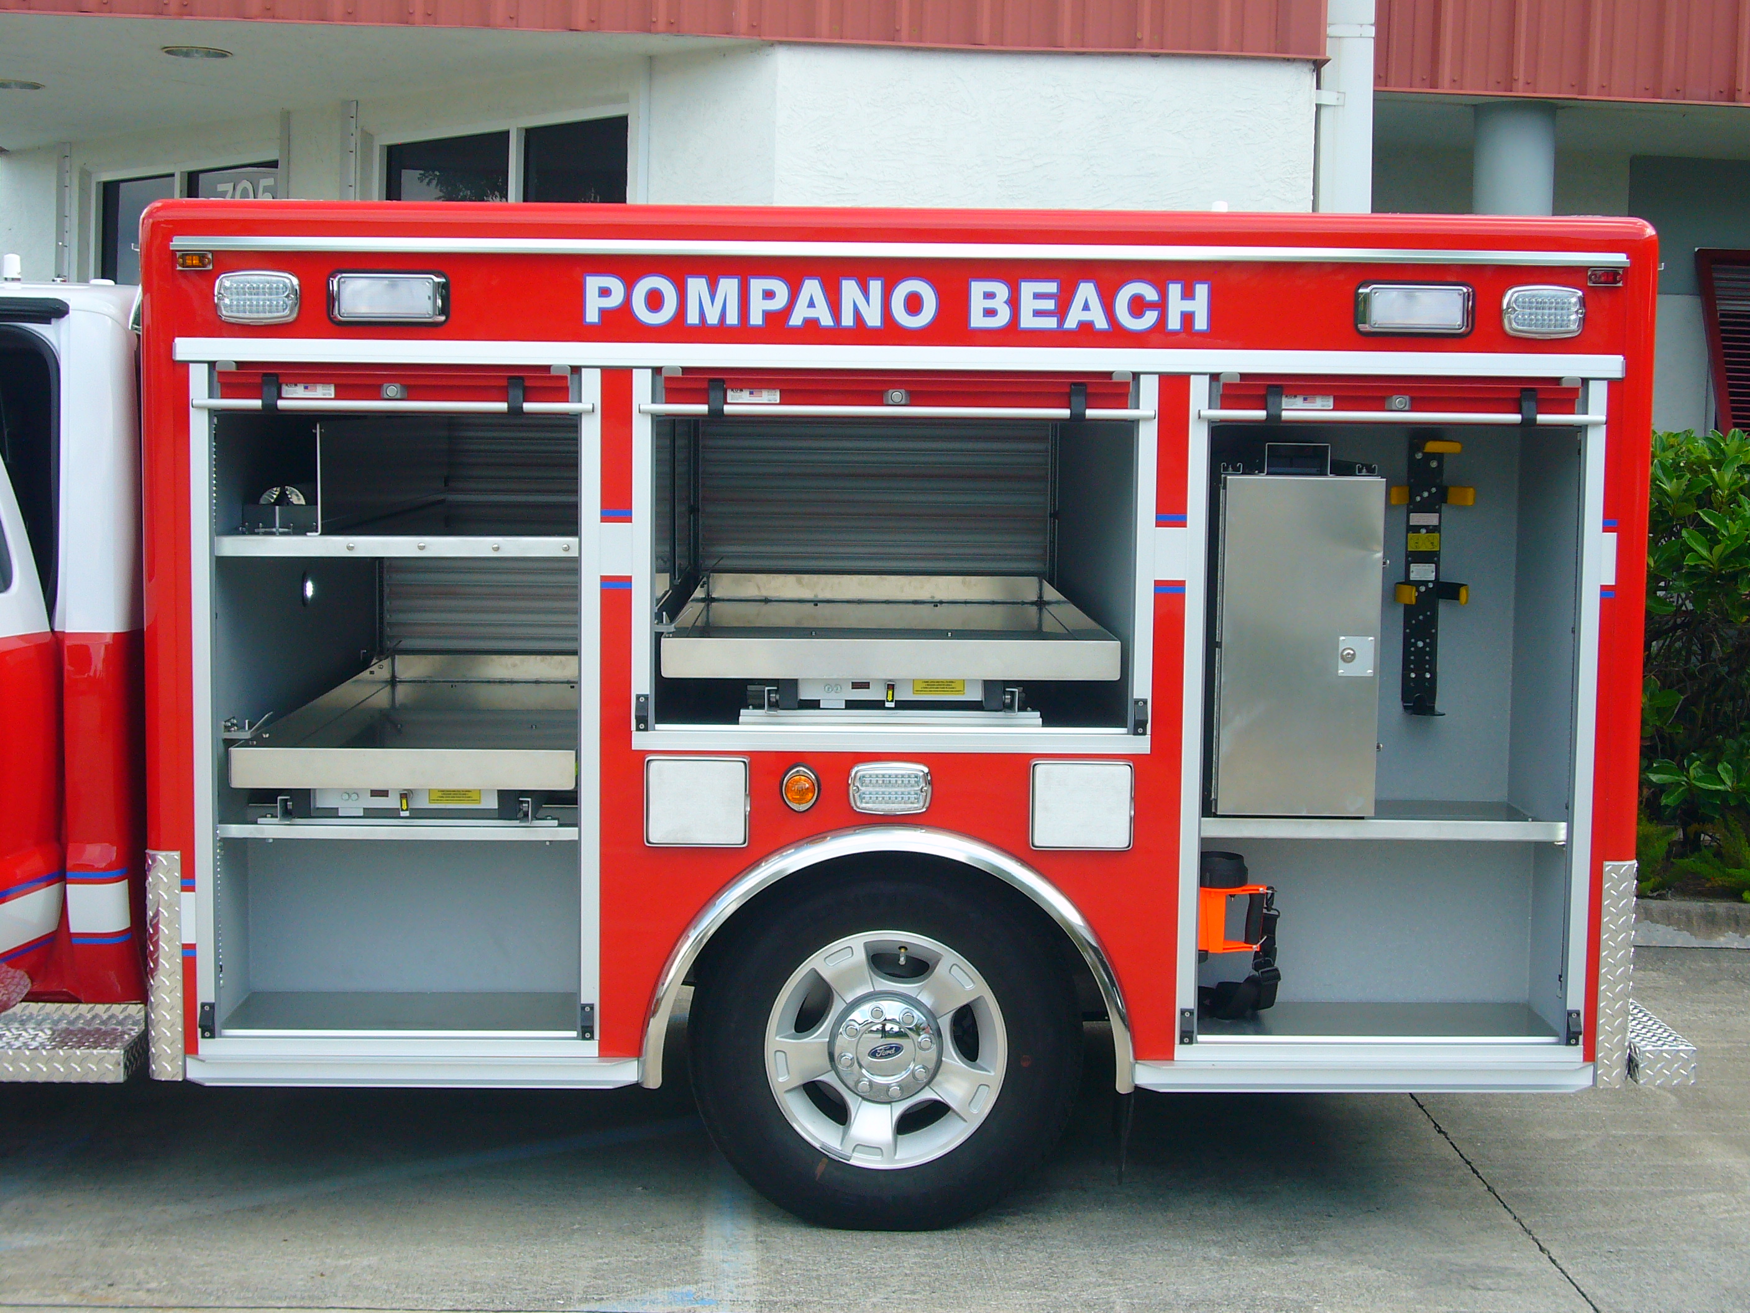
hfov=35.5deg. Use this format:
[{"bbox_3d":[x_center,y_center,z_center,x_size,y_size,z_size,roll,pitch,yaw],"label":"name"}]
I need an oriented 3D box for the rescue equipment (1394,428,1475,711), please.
[{"bbox_3d":[1.244,-0.180,6.096,0.188,0.624,0.130,1,5,-1],"label":"rescue equipment"}]

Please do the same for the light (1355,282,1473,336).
[{"bbox_3d":[1.095,-0.700,5.509,0.245,0.112,0.050,1,5,-1],"label":"light"}]

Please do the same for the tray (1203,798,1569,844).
[{"bbox_3d":[1.050,0.337,5.913,0.770,0.040,0.490,1,5,-1],"label":"tray"}]

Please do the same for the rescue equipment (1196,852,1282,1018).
[{"bbox_3d":[0.770,0.599,5.864,0.200,0.370,0.140,1,5,-1],"label":"rescue equipment"}]

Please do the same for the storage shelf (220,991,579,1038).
[{"bbox_3d":[-0.990,0.773,5.875,0.754,0.020,0.350,1,5,-1],"label":"storage shelf"}]

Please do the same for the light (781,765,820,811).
[{"bbox_3d":[-0.152,0.265,5.556,0.083,0.101,0.050,1,5,-1],"label":"light"}]

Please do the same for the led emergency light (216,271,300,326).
[{"bbox_3d":[-1.239,-0.717,5.458,0.170,0.109,0.045,1,5,-1],"label":"led emergency light"}]

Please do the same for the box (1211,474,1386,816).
[{"bbox_3d":[0.877,-0.033,5.814,0.335,0.705,0.300,1,5,-1],"label":"box"}]

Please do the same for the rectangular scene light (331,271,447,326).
[{"bbox_3d":[-0.976,-0.717,5.461,0.245,0.112,0.050,1,5,-1],"label":"rectangular scene light"}]

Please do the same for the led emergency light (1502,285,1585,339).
[{"bbox_3d":[1.359,-0.696,5.518,0.170,0.109,0.045,1,5,-1],"label":"led emergency light"}]

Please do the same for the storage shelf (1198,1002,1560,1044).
[{"bbox_3d":[1.050,0.792,5.897,0.775,0.020,0.320,1,5,-1],"label":"storage shelf"}]

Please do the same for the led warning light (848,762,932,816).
[{"bbox_3d":[0.031,0.268,5.564,0.168,0.109,0.040,1,5,-1],"label":"led warning light"}]

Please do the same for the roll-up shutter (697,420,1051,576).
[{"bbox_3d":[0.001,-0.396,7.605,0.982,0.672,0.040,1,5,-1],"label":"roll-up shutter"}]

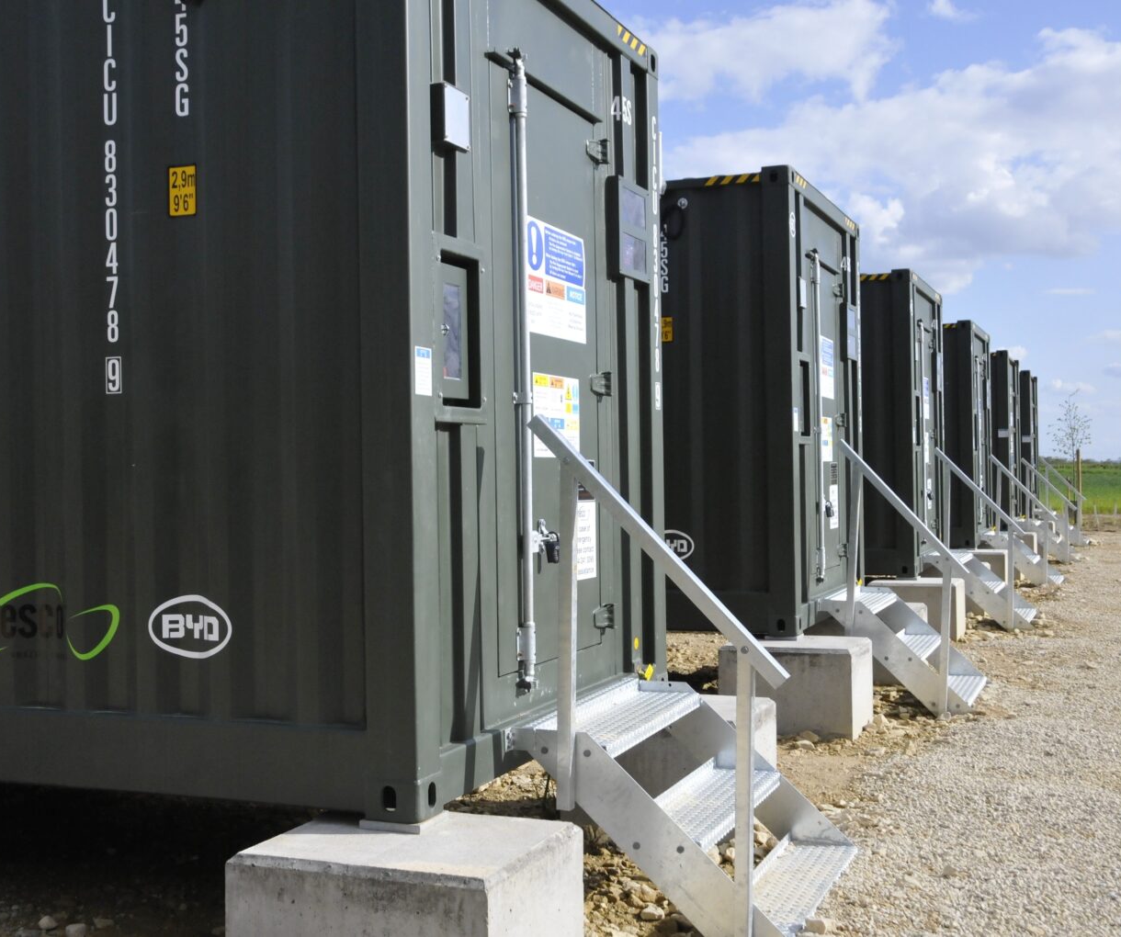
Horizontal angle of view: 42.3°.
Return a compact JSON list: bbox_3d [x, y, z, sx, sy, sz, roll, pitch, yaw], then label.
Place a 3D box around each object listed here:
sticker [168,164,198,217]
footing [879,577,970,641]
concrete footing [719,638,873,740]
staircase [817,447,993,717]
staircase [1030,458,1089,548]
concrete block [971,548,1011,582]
[{"bbox_3d":[-1.193,-0.876,4.566,0.105,0.155,0.010,-1,0,22],"label":"sticker"},{"bbox_3d":[3.321,1.313,13.501,0.800,0.510,0.700,-1,0,22],"label":"footing"},{"bbox_3d":[1.437,1.317,8.809,0.800,0.505,0.700,-1,0,22],"label":"concrete footing"},{"bbox_3d":[2.317,0.692,9.739,1.000,1.755,1.120,-1,0,22],"label":"staircase"},{"bbox_3d":[9.827,0.649,28.428,1.000,1.755,1.120,-1,0,22],"label":"staircase"},{"bbox_3d":[5.232,1.304,18.247,0.790,0.527,0.600,-1,0,22],"label":"concrete block"}]

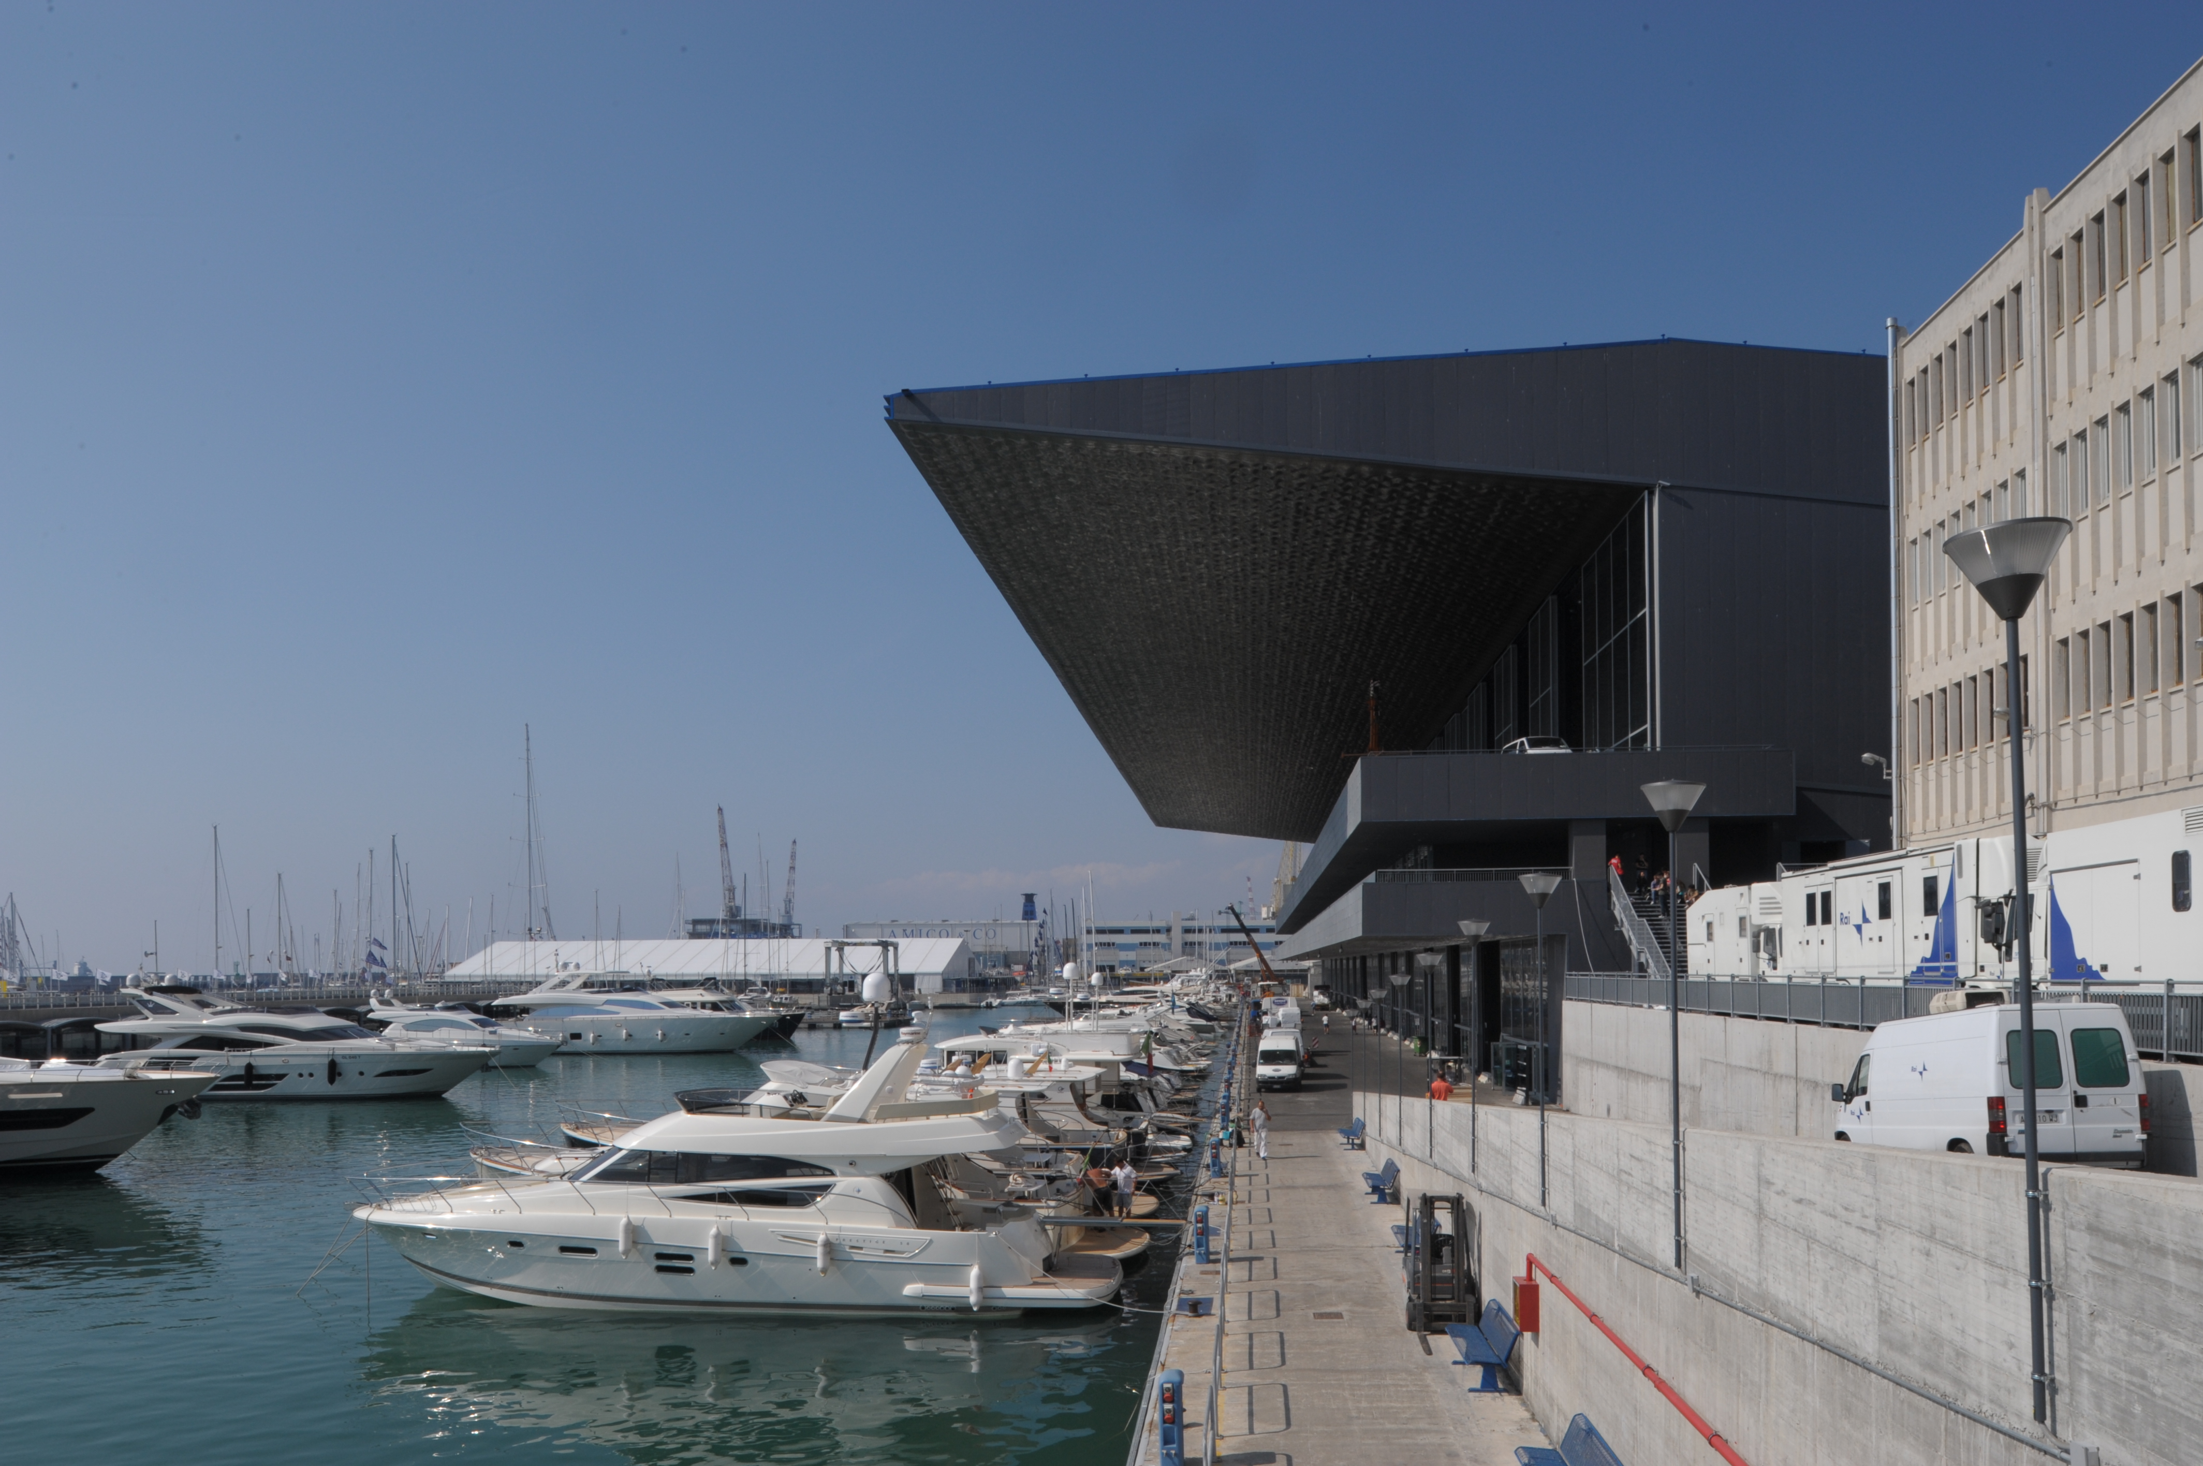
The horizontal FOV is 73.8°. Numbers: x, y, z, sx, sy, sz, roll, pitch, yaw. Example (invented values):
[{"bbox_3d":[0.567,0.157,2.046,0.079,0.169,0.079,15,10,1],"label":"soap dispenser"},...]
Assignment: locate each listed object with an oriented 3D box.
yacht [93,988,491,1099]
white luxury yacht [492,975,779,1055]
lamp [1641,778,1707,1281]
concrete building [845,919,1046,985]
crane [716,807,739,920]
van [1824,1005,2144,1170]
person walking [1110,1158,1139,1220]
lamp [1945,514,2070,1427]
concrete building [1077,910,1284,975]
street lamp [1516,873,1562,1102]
[{"bbox_3d":[-42.576,16.412,78.000,21.000,6.200,5.400,-1,-5,6],"label":"yacht"},{"bbox_3d":[-36.658,22.232,116.000,22.300,6.500,5.600,-1,-5,6],"label":"white luxury yacht"},{"bbox_3d":[4.679,2.384,12.000,0.500,3.970,0.500,1,-4,0],"label":"lamp"},{"bbox_3d":[-38.593,52.608,352.000,46.000,15.500,25.000,-1,-5,6],"label":"concrete building"},{"bbox_3d":[-109.416,38.055,430.000,8.000,33.000,7.000,2,-5,-25],"label":"crane"},{"bbox_3d":[13.092,5.403,22.000,2.050,2.470,5.100,-2,-9,6],"label":"van"},{"bbox_3d":[0.554,10.934,35.000,0.420,1.700,0.550,4,-6,-45],"label":"person walking"},{"bbox_3d":[4.092,1.075,6.480,0.500,3.950,0.500,0,-4,0],"label":"lamp"},{"bbox_3d":[19.495,50.668,350.000,49.000,15.000,20.000,-1,-5,6],"label":"concrete building"},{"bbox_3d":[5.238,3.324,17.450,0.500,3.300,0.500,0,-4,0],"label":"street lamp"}]

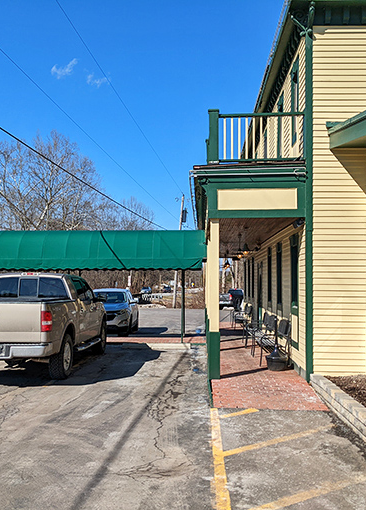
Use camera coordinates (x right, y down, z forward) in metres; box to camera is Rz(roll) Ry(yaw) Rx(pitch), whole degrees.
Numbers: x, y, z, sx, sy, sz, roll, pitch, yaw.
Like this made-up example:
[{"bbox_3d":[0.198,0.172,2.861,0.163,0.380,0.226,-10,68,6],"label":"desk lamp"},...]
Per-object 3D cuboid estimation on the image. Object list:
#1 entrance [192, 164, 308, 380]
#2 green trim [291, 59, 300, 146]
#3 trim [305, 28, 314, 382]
[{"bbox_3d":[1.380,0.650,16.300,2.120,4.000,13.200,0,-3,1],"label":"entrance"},{"bbox_3d":[2.320,-3.150,10.970,0.120,1.680,0.850,0,-3,1],"label":"green trim"},{"bbox_3d":[2.355,-0.920,9.870,0.130,6.500,0.140,0,-3,1],"label":"trim"}]

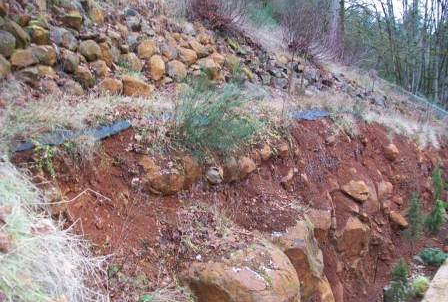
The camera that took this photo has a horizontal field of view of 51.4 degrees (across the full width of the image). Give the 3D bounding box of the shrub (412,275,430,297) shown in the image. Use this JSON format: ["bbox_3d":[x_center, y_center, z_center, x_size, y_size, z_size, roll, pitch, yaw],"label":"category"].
[{"bbox_3d":[2.543,1.745,6.000,0.225,0.269,0.240,0,8,0],"label":"shrub"}]

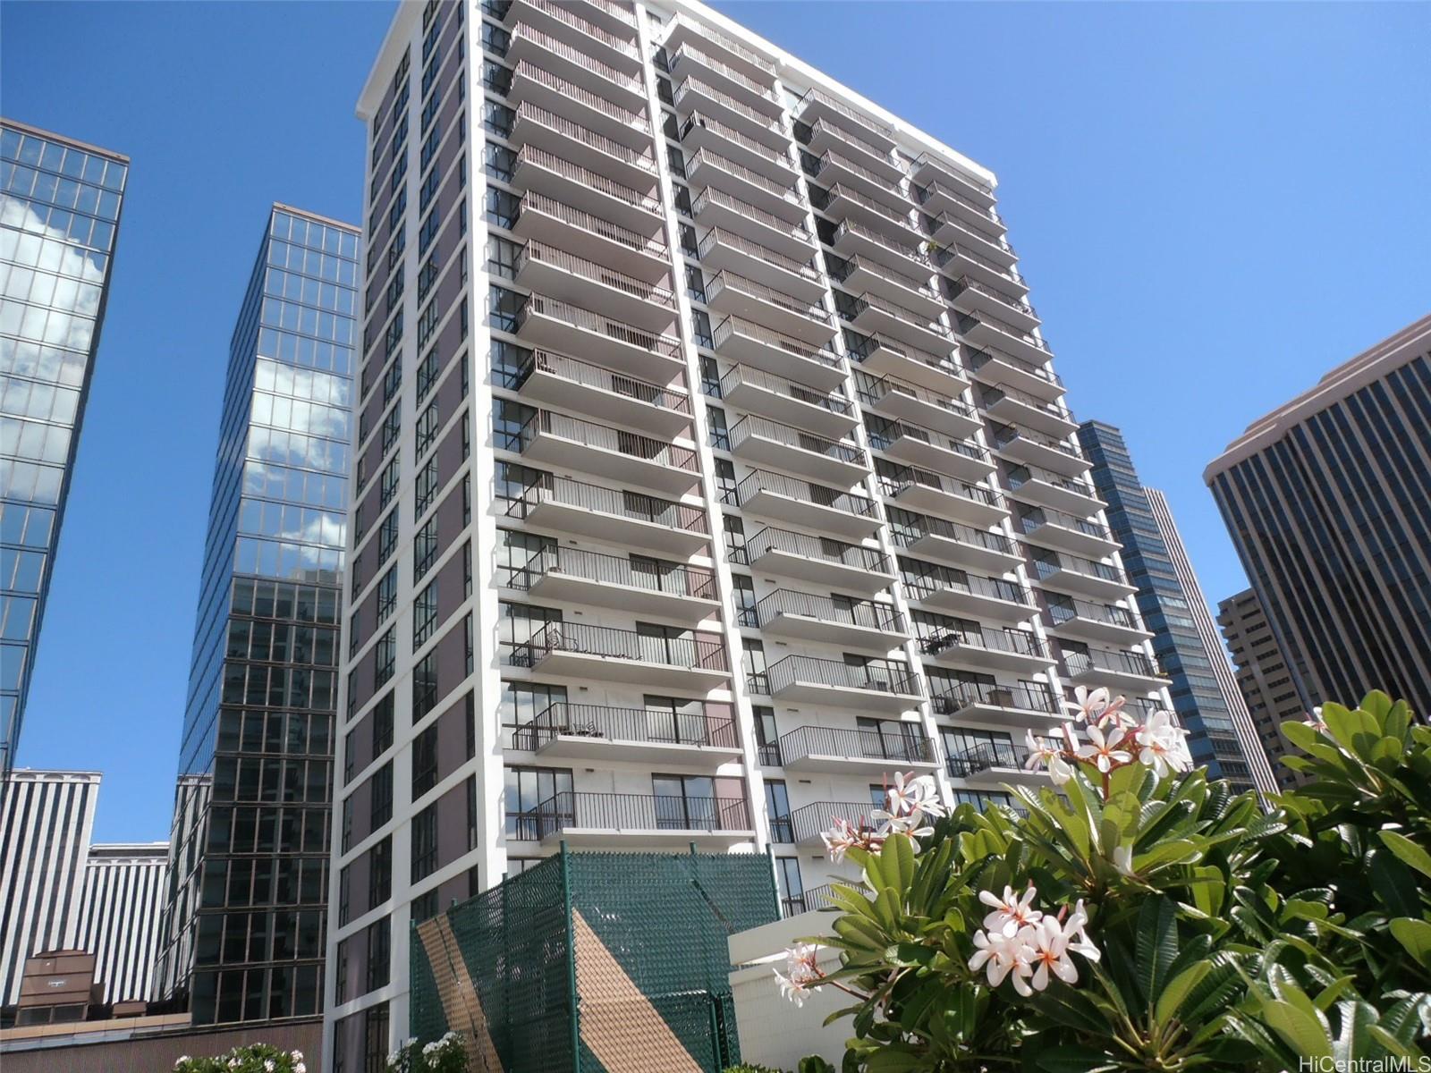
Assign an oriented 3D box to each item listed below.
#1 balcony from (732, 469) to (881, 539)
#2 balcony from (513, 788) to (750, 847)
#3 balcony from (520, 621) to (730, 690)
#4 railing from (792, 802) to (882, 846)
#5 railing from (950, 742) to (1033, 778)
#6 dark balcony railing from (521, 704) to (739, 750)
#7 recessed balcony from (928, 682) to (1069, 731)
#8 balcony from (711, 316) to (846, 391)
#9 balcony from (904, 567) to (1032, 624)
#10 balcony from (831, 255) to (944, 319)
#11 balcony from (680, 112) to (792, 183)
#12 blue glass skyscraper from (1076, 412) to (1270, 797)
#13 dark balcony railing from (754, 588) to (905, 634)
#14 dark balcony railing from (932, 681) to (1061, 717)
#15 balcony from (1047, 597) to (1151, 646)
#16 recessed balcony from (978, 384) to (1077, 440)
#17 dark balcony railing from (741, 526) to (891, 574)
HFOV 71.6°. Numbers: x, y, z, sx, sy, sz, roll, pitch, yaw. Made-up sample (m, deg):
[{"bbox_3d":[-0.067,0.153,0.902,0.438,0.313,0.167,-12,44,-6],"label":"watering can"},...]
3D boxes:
[{"bbox_3d":[4.148,-1.311,42.177,6.790,1.191,1.408,12,-34,-34],"label":"balcony"},{"bbox_3d":[-2.043,8.896,30.879,6.958,1.205,1.611,12,-34,-34],"label":"balcony"},{"bbox_3d":[-2.705,4.086,33.367,6.926,1.185,1.434,12,-34,-34],"label":"balcony"},{"bbox_3d":[5.955,10.681,36.622,6.884,1.086,1.430,12,-34,-34],"label":"railing"},{"bbox_3d":[13.548,9.986,43.225,6.742,1.059,1.572,12,-34,-34],"label":"railing"},{"bbox_3d":[-2.421,6.523,32.465,6.815,1.040,1.412,12,-34,-34],"label":"dark balcony railing"},{"bbox_3d":[13.215,7.653,44.452,6.965,1.205,1.611,12,-34,-34],"label":"recessed balcony"},{"bbox_3d":[3.186,-8.534,46.998,6.976,1.192,1.467,12,-34,-34],"label":"balcony"},{"bbox_3d":[12.642,2.882,47.277,6.900,1.238,1.485,12,-34,-34],"label":"balcony"},{"bbox_3d":[10.171,-13.955,56.275,6.900,1.238,1.485,12,-34,-34],"label":"balcony"},{"bbox_3d":[1.341,-20.327,52.926,6.885,1.205,1.611,12,-34,-34],"label":"balcony"},{"bbox_3d":[95.711,39.495,214.322,20.000,131.000,32.000,9,-33,-30],"label":"blue glass skyscraper"},{"bbox_3d":[4.911,3.470,40.572,6.796,1.040,1.412,12,-34,-34],"label":"dark balcony railing"},{"bbox_3d":[13.348,7.663,44.829,6.799,1.040,1.412,12,-34,-34],"label":"dark balcony railing"},{"bbox_3d":[20.515,4.584,52.478,6.872,1.185,1.434,12,-34,-34],"label":"balcony"},{"bbox_3d":[18.532,-7.266,58.070,6.751,1.191,1.408,12,-34,-34],"label":"recessed balcony"},{"bbox_3d":[4.536,1.024,41.455,6.761,1.058,1.395,12,-34,-34],"label":"dark balcony railing"}]

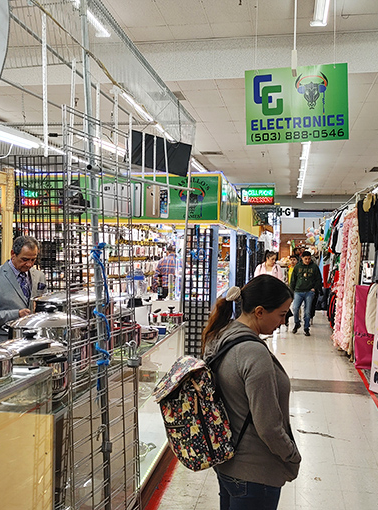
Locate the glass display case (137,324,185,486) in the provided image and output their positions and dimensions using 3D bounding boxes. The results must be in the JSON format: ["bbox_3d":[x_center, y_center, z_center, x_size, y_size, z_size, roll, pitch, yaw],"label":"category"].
[{"bbox_3d":[-0.417,1.089,3.722,0.500,0.970,1.450,0,0,11],"label":"glass display case"}]

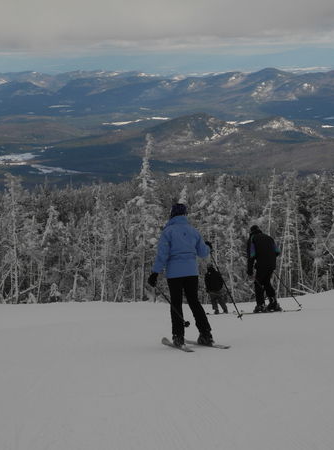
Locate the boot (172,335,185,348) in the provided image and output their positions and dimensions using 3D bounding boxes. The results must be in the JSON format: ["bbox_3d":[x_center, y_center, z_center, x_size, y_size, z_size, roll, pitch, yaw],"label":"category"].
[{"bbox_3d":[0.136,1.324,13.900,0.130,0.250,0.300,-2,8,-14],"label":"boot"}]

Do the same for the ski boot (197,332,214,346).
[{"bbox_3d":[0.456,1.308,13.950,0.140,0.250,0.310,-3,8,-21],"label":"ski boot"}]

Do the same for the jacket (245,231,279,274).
[{"bbox_3d":[1.847,0.522,22.800,0.540,0.800,0.460,-5,9,-32],"label":"jacket"}]

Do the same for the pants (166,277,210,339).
[{"bbox_3d":[0.265,0.902,13.900,0.480,0.840,0.360,-2,8,-13],"label":"pants"}]

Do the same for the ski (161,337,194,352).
[{"bbox_3d":[0.130,1.427,13.900,0.110,0.090,1.500,-2,-2,-13],"label":"ski"}]

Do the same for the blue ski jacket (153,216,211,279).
[{"bbox_3d":[0.159,0.253,13.870,0.660,0.750,0.450,-2,8,-12],"label":"blue ski jacket"}]

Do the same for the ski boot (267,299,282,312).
[{"bbox_3d":[2.084,1.551,22.850,0.140,0.280,0.310,-7,11,-44],"label":"ski boot"}]

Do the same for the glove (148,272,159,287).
[{"bbox_3d":[-0.159,0.641,13.870,0.120,0.170,0.130,-2,8,-12],"label":"glove"}]

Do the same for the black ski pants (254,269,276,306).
[{"bbox_3d":[1.886,1.180,22.800,0.360,0.790,0.350,-6,10,-38],"label":"black ski pants"}]

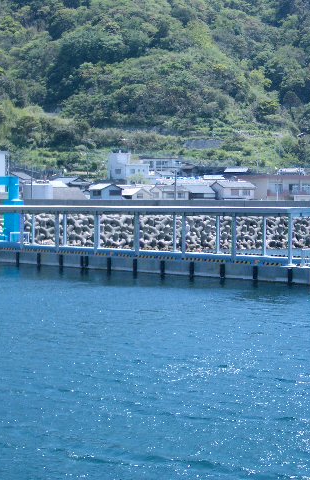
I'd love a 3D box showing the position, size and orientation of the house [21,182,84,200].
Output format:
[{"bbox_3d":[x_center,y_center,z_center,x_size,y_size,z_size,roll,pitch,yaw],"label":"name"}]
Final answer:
[{"bbox_3d":[-19.000,-8.117,214.849,12.000,6.000,8.000,0,2,-9],"label":"house"}]

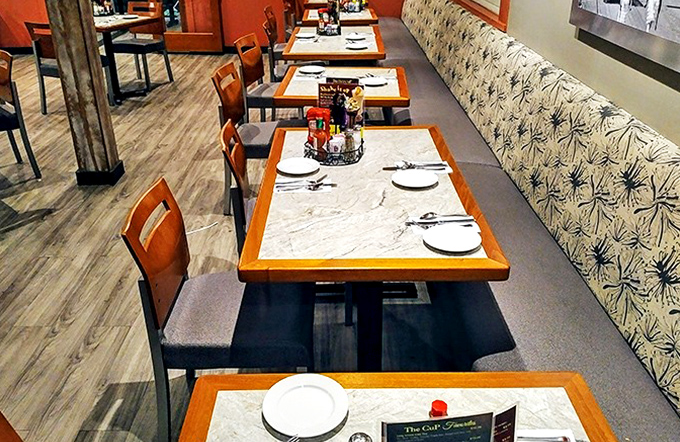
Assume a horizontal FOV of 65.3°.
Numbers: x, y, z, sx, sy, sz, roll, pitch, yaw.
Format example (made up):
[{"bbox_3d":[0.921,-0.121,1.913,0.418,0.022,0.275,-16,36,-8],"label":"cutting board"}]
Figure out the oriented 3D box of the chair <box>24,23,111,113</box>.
[{"bbox_3d":[-2.506,-1.460,5.011,0.440,0.866,0.530,13,32,22],"label":"chair"}]

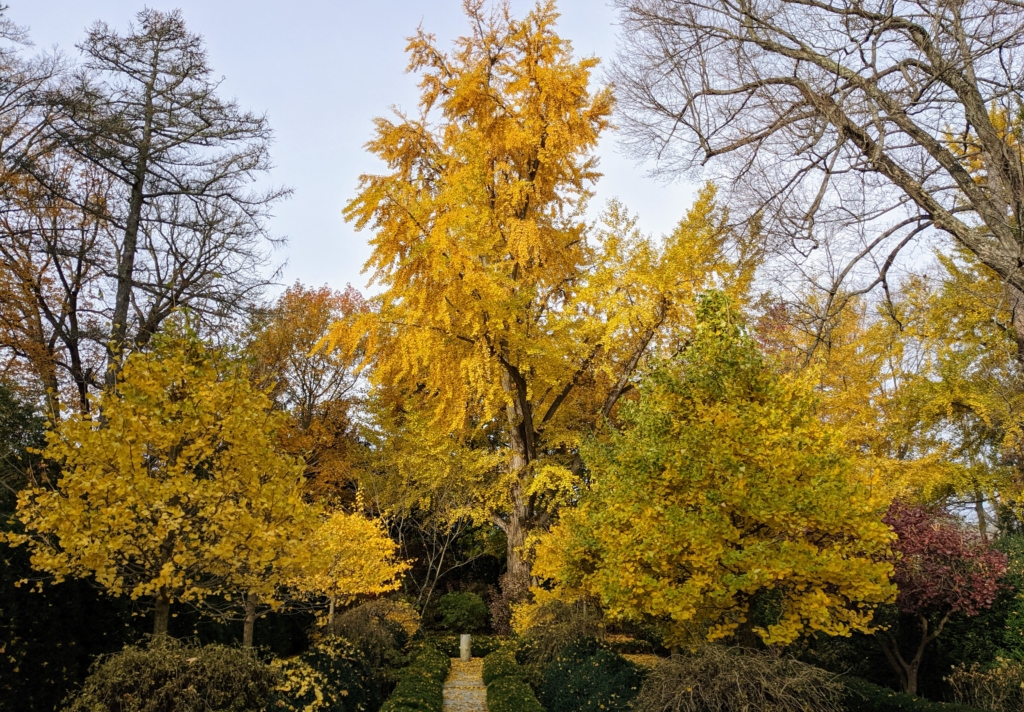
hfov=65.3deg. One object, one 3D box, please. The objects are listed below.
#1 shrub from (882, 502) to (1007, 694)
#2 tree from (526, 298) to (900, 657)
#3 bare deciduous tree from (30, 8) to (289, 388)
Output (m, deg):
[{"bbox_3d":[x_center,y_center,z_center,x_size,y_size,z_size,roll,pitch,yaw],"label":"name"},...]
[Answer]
[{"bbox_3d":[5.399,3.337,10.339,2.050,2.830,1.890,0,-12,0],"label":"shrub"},{"bbox_3d":[2.263,1.785,8.821,4.070,5.160,3.740,0,-12,0],"label":"tree"},{"bbox_3d":[-14.795,-3.284,32.837,10.830,24.680,10.290,0,-12,0],"label":"bare deciduous tree"}]

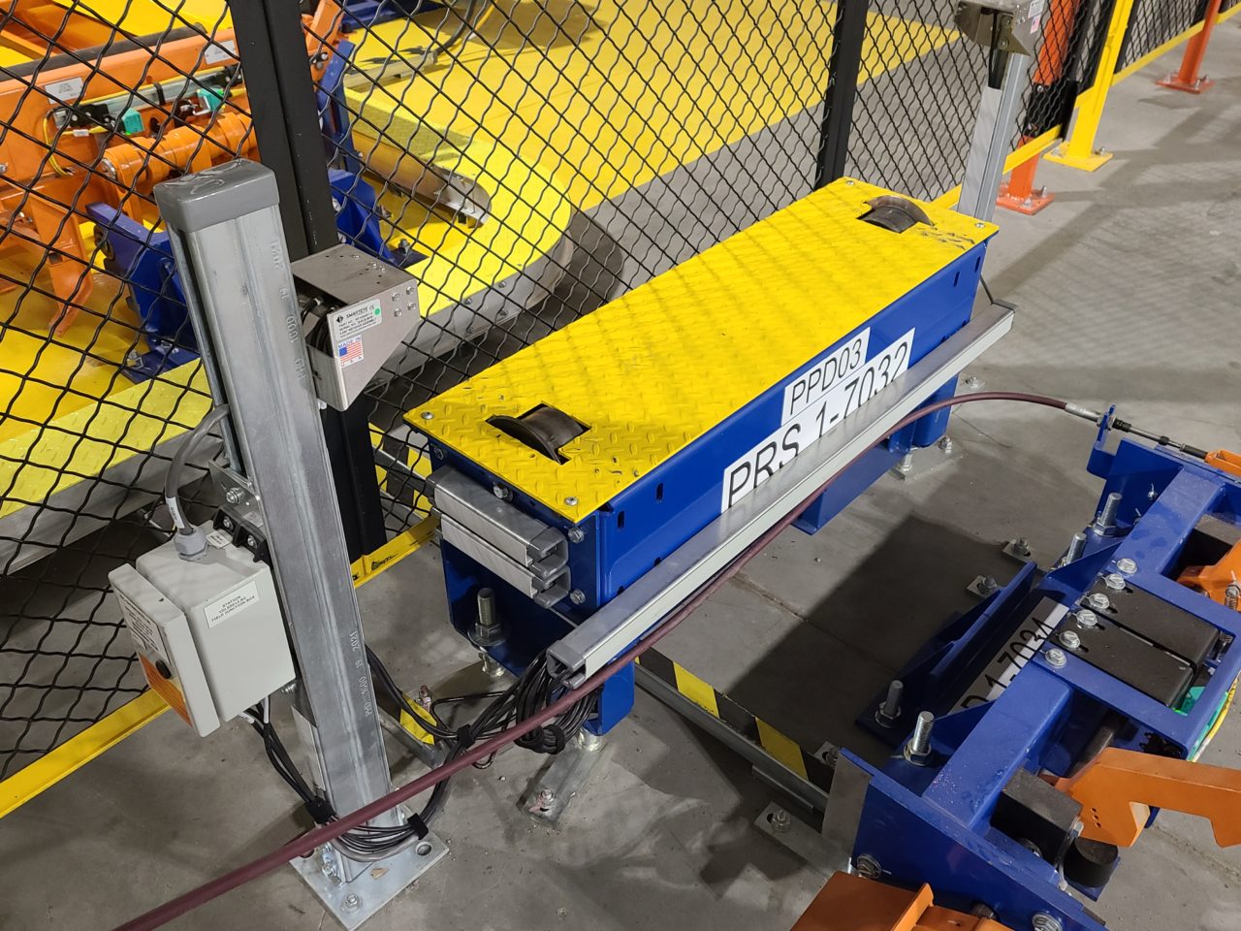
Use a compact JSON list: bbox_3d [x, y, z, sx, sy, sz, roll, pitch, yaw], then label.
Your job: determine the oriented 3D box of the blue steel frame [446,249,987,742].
[{"bbox_3d":[0.214,-0.069,1.603,0.300,0.425,1.100,28,44,32],"label":"blue steel frame"}]

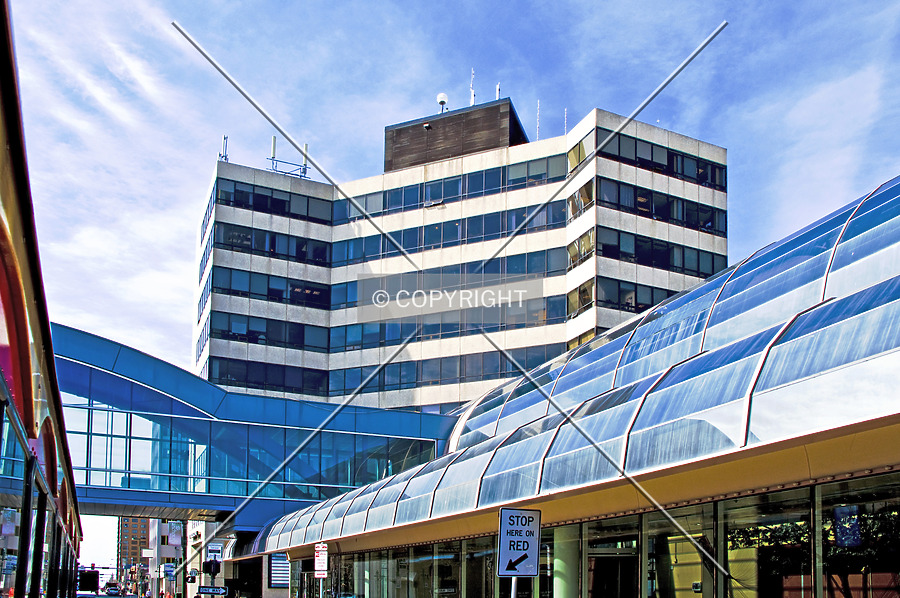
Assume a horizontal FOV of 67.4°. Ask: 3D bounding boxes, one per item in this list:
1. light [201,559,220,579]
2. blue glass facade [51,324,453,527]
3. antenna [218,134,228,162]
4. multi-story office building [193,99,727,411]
[{"bbox_3d":[-7.605,8.577,21.500,0.560,0.580,0.400,4,-7,-28],"label":"light"},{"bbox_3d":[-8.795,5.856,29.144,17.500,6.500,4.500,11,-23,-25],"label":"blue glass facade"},{"bbox_3d":[-18.811,-12.499,56.000,0.700,2.300,0.400,3,-6,-20],"label":"antenna"},{"bbox_3d":[0.742,6.477,66.682,46.000,42.000,24.000,0,-21,0],"label":"multi-story office building"}]

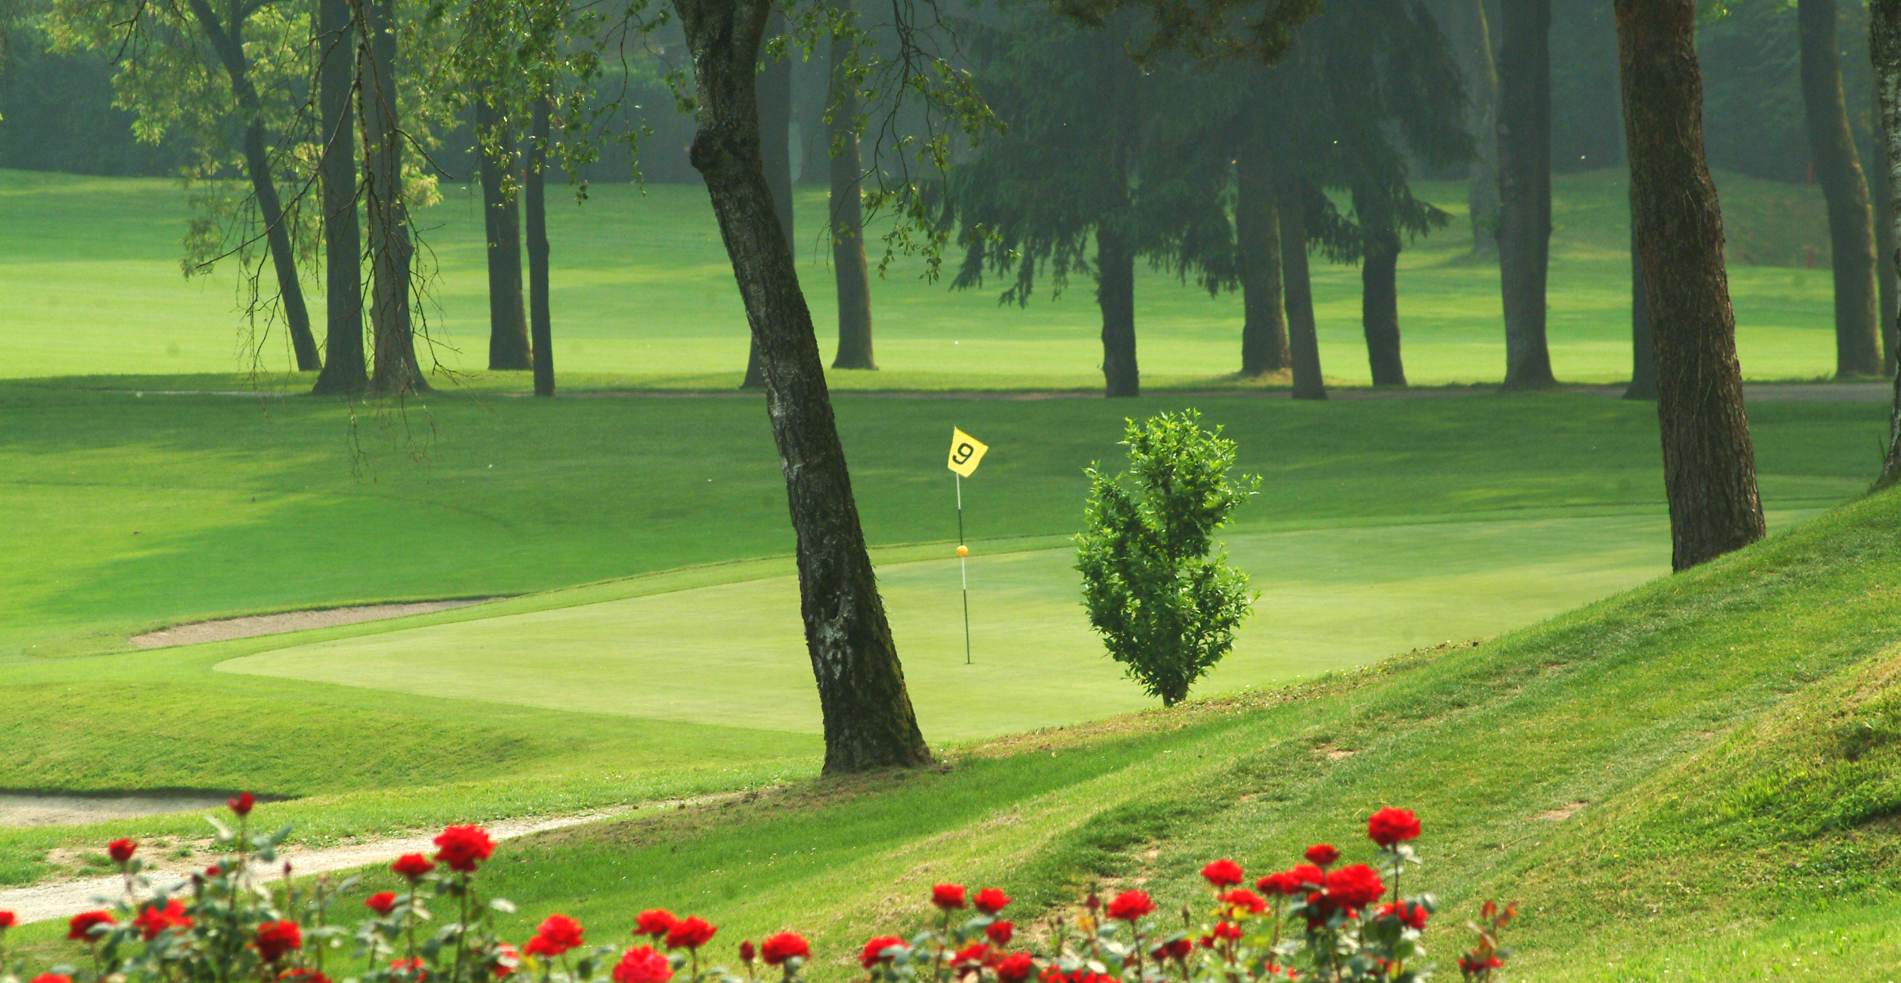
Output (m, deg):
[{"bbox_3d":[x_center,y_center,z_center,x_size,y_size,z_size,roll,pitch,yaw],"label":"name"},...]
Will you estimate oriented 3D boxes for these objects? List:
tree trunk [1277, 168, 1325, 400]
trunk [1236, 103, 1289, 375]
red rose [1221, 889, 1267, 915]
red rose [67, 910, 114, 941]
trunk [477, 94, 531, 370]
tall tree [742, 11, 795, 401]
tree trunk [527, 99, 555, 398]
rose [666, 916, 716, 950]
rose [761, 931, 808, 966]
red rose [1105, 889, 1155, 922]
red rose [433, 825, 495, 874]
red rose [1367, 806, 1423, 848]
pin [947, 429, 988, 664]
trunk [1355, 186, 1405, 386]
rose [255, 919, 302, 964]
[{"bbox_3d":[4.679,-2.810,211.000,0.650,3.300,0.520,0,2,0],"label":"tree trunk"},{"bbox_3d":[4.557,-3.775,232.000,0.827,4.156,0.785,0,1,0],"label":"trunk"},{"bbox_3d":[0.576,0.802,31.000,0.090,0.053,0.086,0,1,0],"label":"red rose"},{"bbox_3d":[-1.531,0.774,28.200,0.082,0.056,0.082,0,2,0],"label":"red rose"},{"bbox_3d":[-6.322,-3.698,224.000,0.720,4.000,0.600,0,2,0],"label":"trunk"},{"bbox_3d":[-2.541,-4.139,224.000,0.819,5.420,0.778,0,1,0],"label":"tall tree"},{"bbox_3d":[-5.496,-3.281,212.000,0.360,4.100,0.340,0,2,0],"label":"tree trunk"},{"bbox_3d":[-0.458,0.781,28.000,0.089,0.060,0.089,0,2,0],"label":"rose"},{"bbox_3d":[-0.294,0.808,28.000,0.087,0.060,0.087,0,2,0],"label":"rose"},{"bbox_3d":[0.305,0.707,27.000,0.086,0.060,0.082,0,2,0],"label":"red rose"},{"bbox_3d":[-0.854,0.627,27.800,0.110,0.086,0.110,0,2,0],"label":"red rose"},{"bbox_3d":[0.779,0.589,27.800,0.096,0.073,0.096,0,2,0],"label":"red rose"},{"bbox_3d":[0.161,0.486,143.000,0.380,2.150,0.200,0,2,0],"label":"pin"},{"bbox_3d":[6.069,-2.857,224.000,0.735,2.773,0.698,0,1,0],"label":"trunk"},{"bbox_3d":[-1.145,0.767,27.000,0.082,0.074,0.080,0,2,0],"label":"rose"}]

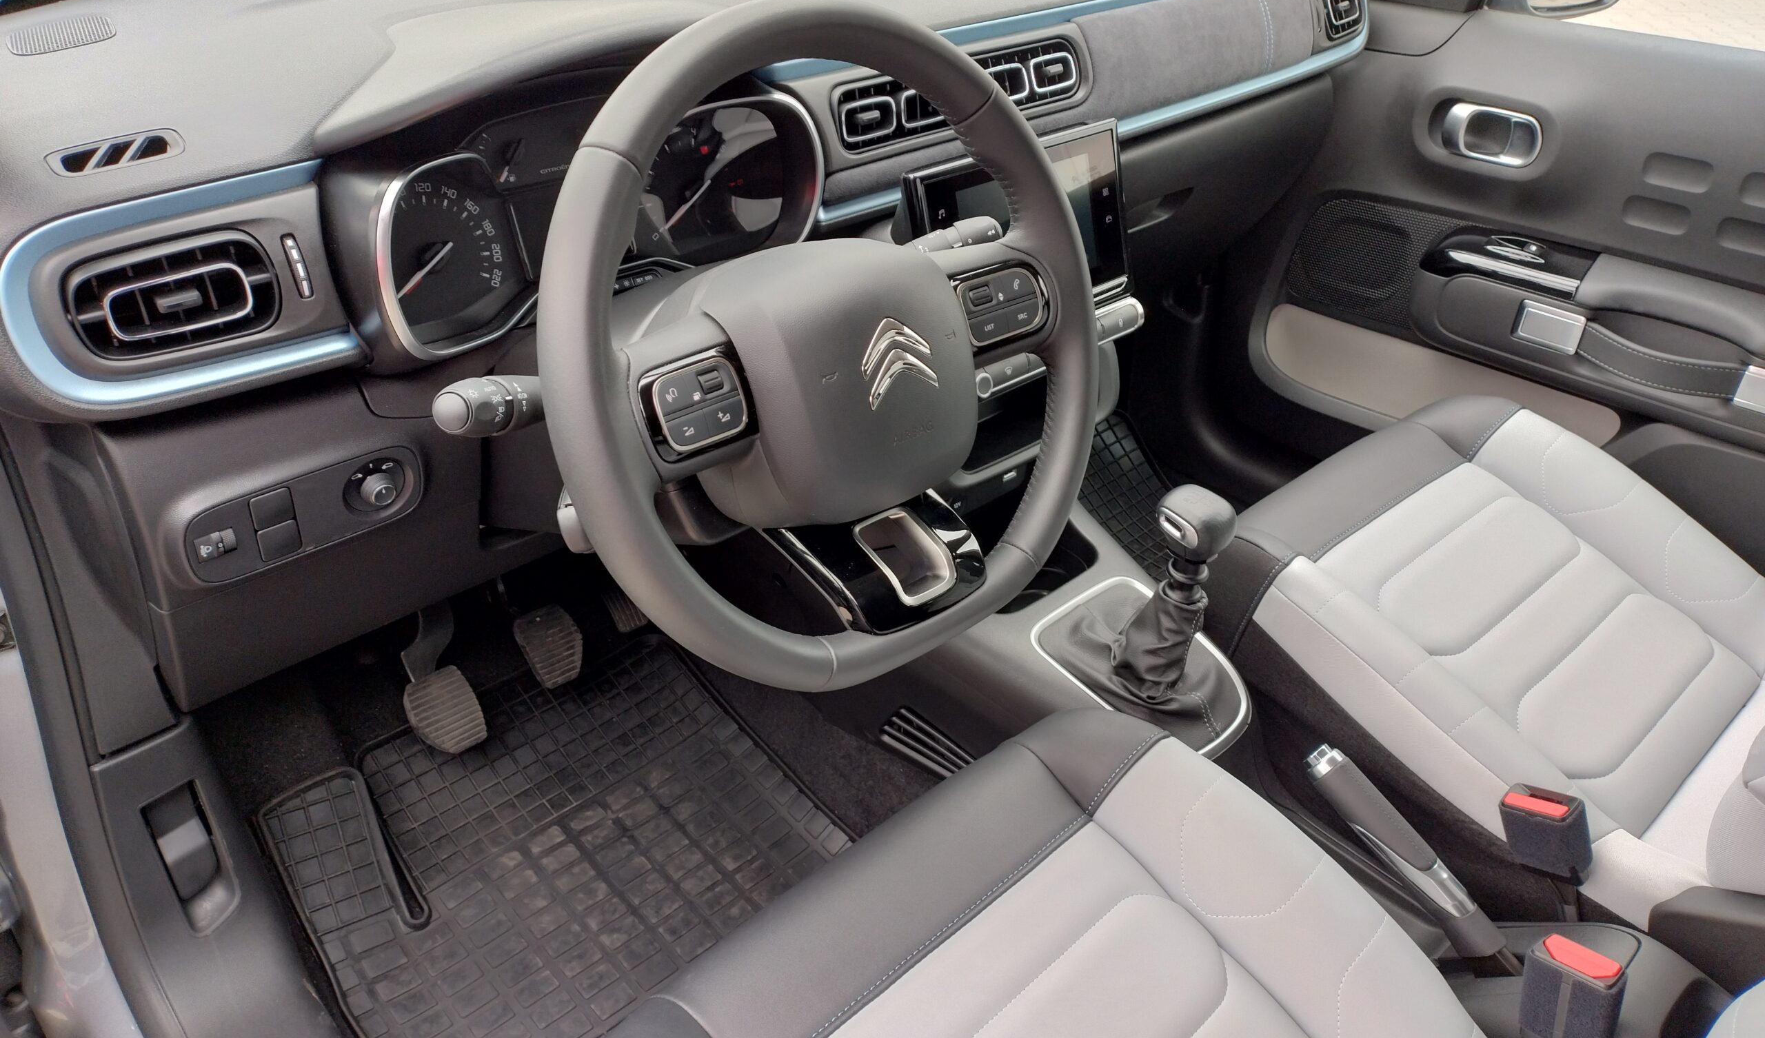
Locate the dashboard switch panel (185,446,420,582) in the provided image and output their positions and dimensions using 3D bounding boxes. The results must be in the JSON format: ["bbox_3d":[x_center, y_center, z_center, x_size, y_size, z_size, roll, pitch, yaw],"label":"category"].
[{"bbox_3d":[-0.392,-0.011,0.867,0.157,0.068,0.032,-25,53,-33],"label":"dashboard switch panel"}]

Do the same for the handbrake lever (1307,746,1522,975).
[{"bbox_3d":[0.404,0.255,0.973,0.042,0.055,0.210,-25,62,-33],"label":"handbrake lever"}]

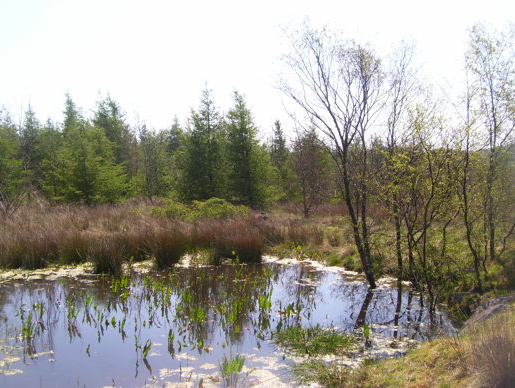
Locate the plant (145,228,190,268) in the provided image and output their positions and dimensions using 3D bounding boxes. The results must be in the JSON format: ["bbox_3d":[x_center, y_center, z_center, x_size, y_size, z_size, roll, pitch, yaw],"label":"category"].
[{"bbox_3d":[-2.035,1.221,12.500,1.000,0.970,0.950,0,3,0],"label":"plant"}]

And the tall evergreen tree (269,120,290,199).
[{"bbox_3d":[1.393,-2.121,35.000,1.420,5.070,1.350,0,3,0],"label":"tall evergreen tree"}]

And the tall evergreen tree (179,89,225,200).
[{"bbox_3d":[-2.786,-2.432,28.000,2.330,5.830,2.210,0,3,0],"label":"tall evergreen tree"}]

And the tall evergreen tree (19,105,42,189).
[{"bbox_3d":[-13.964,-2.861,34.000,1.520,5.290,1.440,0,3,0],"label":"tall evergreen tree"}]

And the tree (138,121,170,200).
[{"bbox_3d":[-5.777,-1.879,31.000,1.900,4.300,1.900,0,1,0],"label":"tree"}]

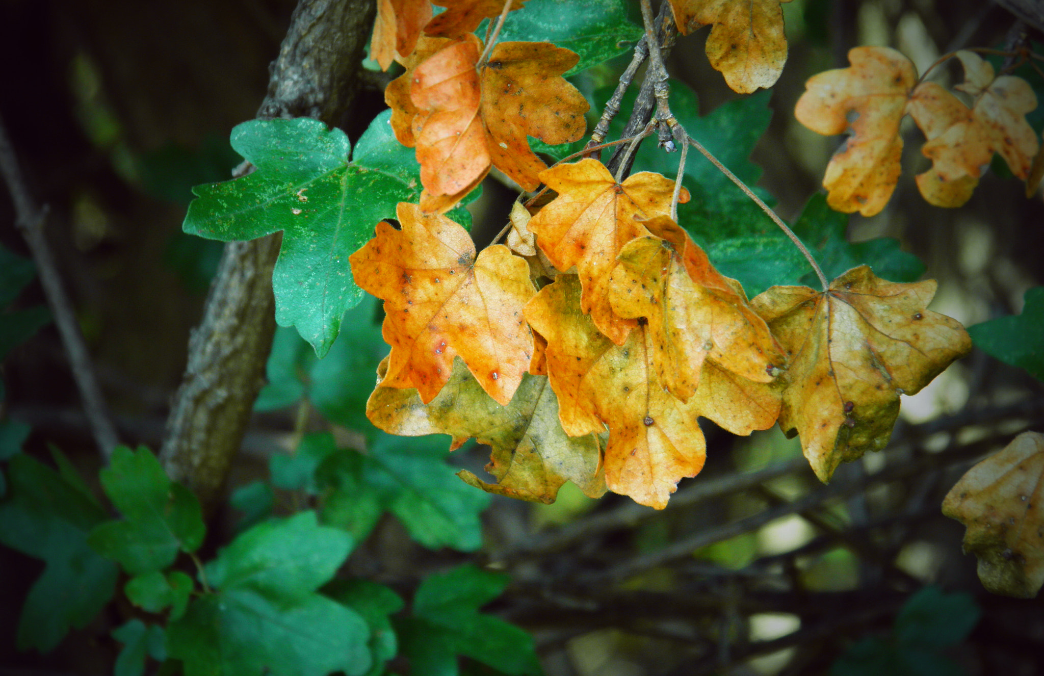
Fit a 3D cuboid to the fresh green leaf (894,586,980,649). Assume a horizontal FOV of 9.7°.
[{"bbox_3d":[0.131,0.089,1.950,0.028,0.020,0.011,0,-20,0],"label":"fresh green leaf"}]

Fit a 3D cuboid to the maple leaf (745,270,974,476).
[{"bbox_3d":[0.105,0.011,1.900,0.067,0.064,0.022,0,-11,-3],"label":"maple leaf"}]

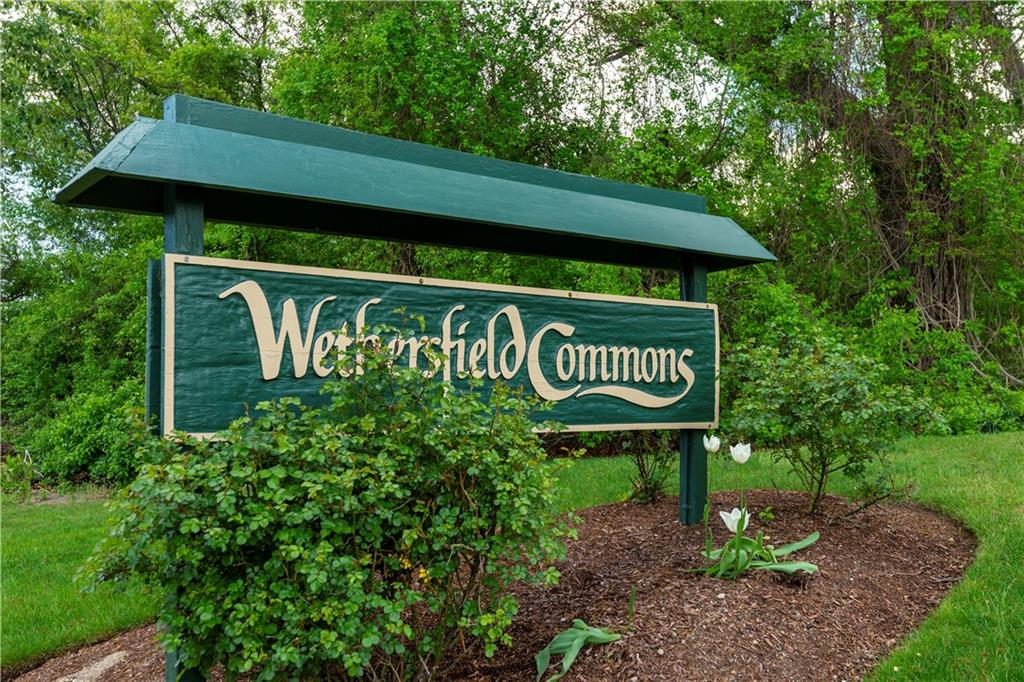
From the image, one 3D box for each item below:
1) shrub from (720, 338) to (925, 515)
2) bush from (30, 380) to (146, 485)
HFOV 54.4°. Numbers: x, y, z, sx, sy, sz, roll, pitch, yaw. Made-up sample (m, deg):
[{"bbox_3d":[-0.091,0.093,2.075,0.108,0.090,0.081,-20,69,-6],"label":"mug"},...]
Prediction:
[{"bbox_3d":[1.691,0.449,5.350,1.080,0.940,1.000,0,-3,0],"label":"shrub"},{"bbox_3d":[-3.718,0.809,8.800,1.100,0.930,1.000,0,-3,0],"label":"bush"}]

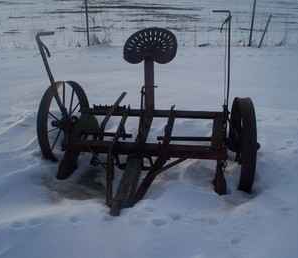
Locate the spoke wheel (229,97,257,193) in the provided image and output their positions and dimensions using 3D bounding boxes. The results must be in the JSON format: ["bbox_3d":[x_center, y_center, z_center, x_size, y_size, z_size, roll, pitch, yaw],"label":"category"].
[{"bbox_3d":[0.795,0.130,2.950,0.125,0.780,0.780,1,21,17],"label":"spoke wheel"}]

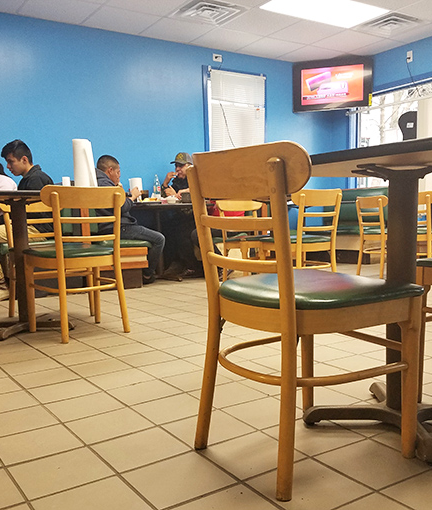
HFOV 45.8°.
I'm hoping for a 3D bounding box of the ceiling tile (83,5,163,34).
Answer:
[{"bbox_3d":[-0.943,-2.359,5.120,0.610,0.020,0.600,-4,5,-32],"label":"ceiling tile"}]

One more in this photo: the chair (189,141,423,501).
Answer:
[{"bbox_3d":[0.219,0.131,1.356,0.458,0.798,0.468,-4,6,-33],"label":"chair"}]

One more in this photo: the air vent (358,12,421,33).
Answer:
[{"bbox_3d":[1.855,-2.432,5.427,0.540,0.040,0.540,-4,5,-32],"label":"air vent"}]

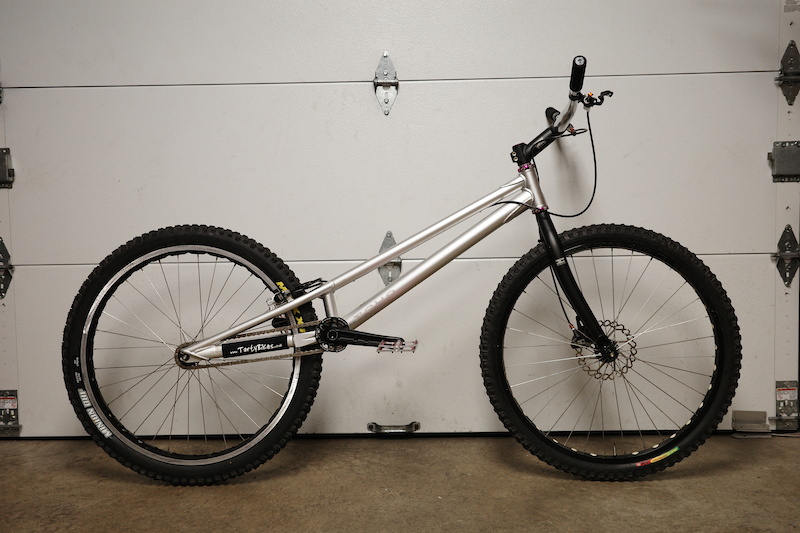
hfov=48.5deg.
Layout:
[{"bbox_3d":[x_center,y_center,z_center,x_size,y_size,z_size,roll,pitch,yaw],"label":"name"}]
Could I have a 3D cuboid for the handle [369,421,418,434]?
[{"bbox_3d":[-0.018,0.489,2.696,0.162,0.029,0.044,-1,4,1],"label":"handle"}]

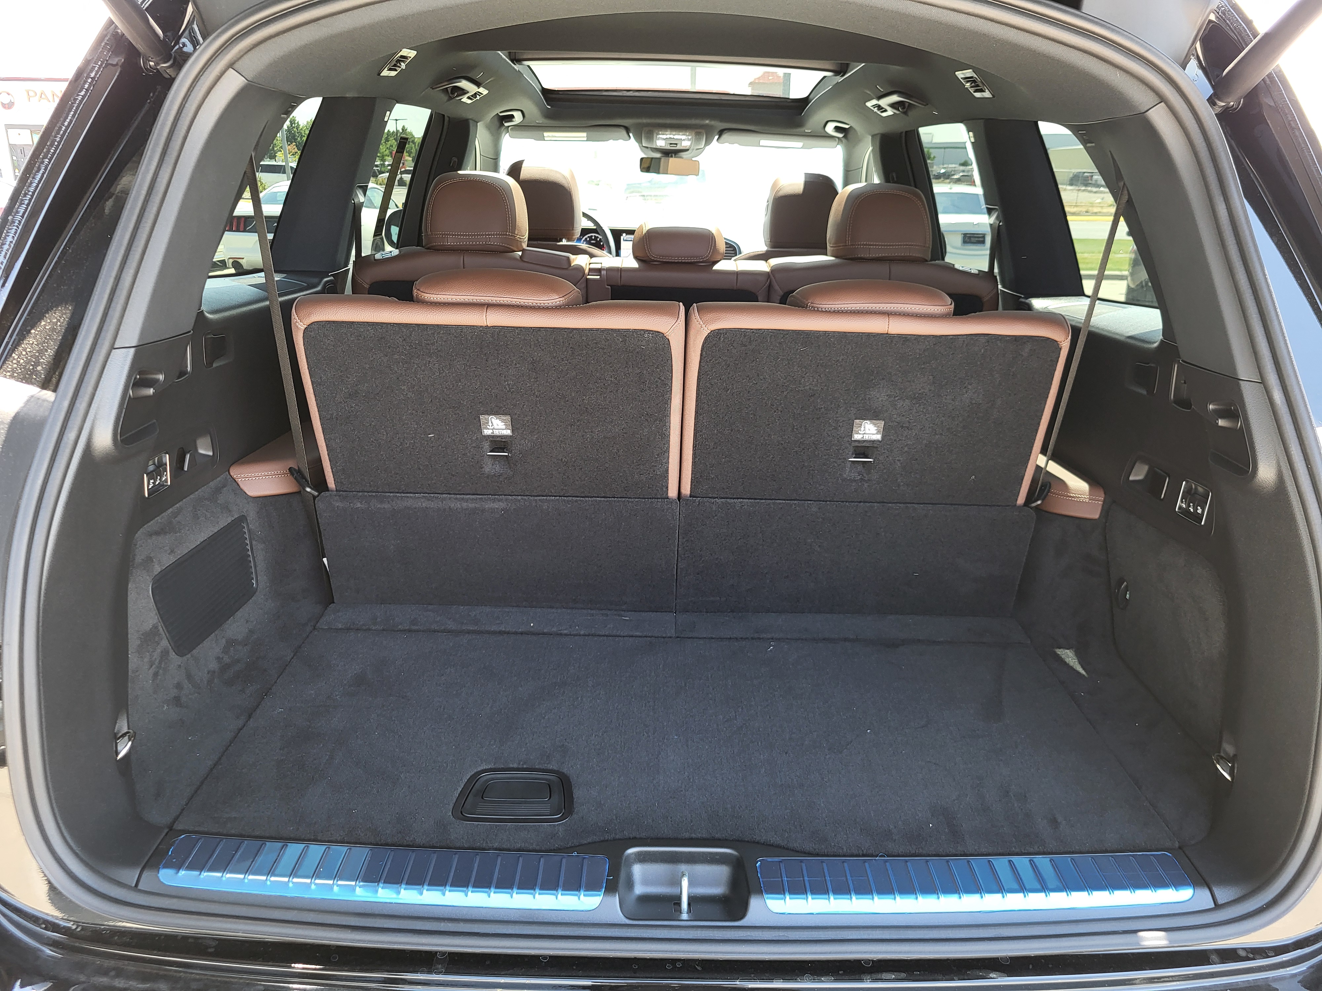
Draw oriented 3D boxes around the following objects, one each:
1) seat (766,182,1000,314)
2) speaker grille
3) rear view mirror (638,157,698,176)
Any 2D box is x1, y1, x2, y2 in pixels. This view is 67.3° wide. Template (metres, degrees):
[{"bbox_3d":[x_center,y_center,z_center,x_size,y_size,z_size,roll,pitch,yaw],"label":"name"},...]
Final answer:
[{"bbox_3d":[0.461,-0.264,2.585,0.509,1.080,0.850,1,20,0],"label":"seat"},{"bbox_3d":[-0.570,0.112,1.263,0.020,0.118,0.245,2,18,3],"label":"speaker grille"},{"bbox_3d":[0.033,-1.239,3.740,0.235,0.060,0.040,7,25,16],"label":"rear view mirror"}]

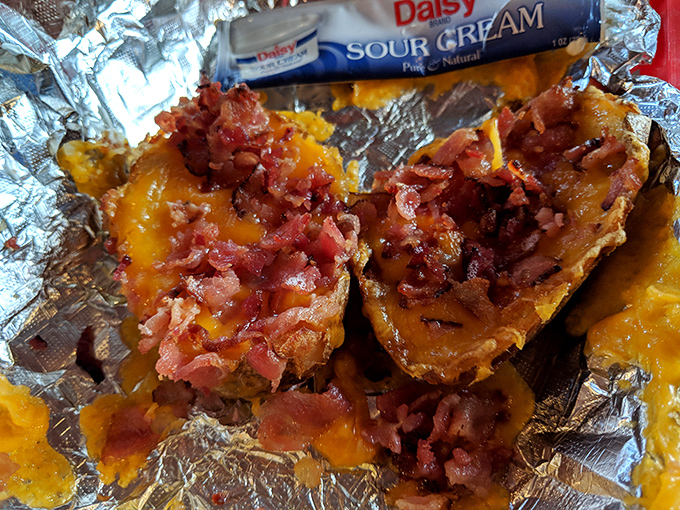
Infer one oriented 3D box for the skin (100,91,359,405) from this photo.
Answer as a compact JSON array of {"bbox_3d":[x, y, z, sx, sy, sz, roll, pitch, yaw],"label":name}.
[{"bbox_3d":[-0.030,-0.006,0.154,0.068,0.044,0.099,-9,60,-5],"label":"skin"}]

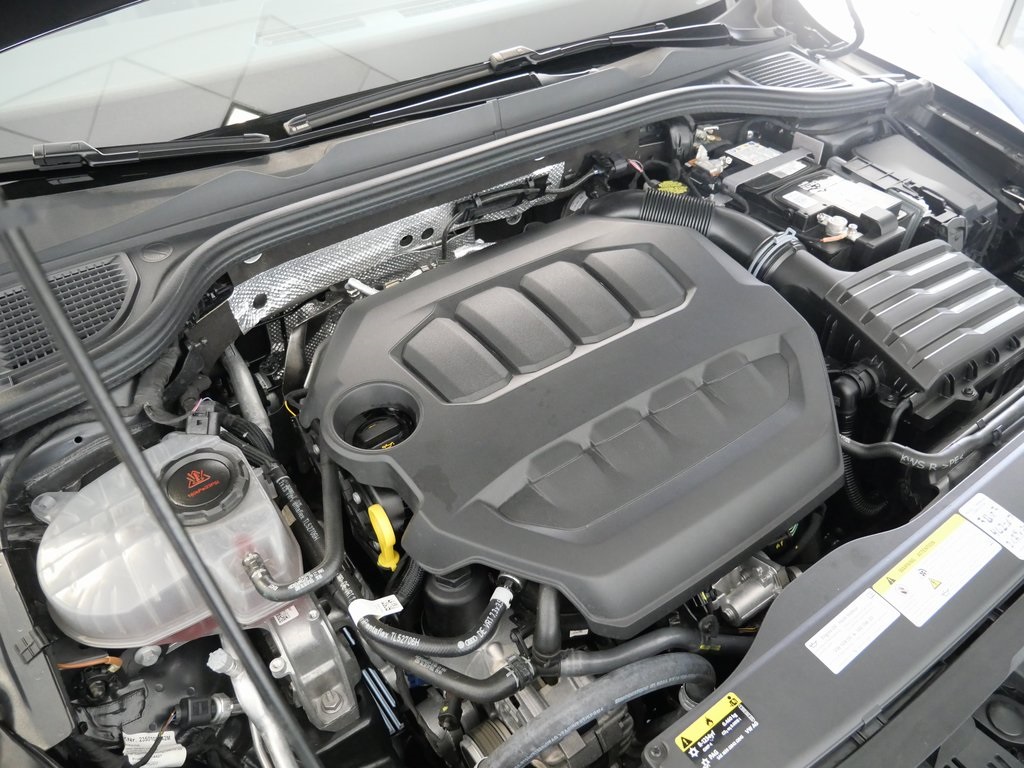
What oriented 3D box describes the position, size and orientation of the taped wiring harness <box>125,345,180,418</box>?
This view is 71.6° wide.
[{"bbox_3d":[-0.338,-0.002,0.667,0.056,0.062,0.045,-25,51,-25],"label":"taped wiring harness"}]

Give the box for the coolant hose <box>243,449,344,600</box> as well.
[{"bbox_3d":[-0.169,0.131,0.608,0.110,0.080,0.100,-34,53,-30],"label":"coolant hose"}]

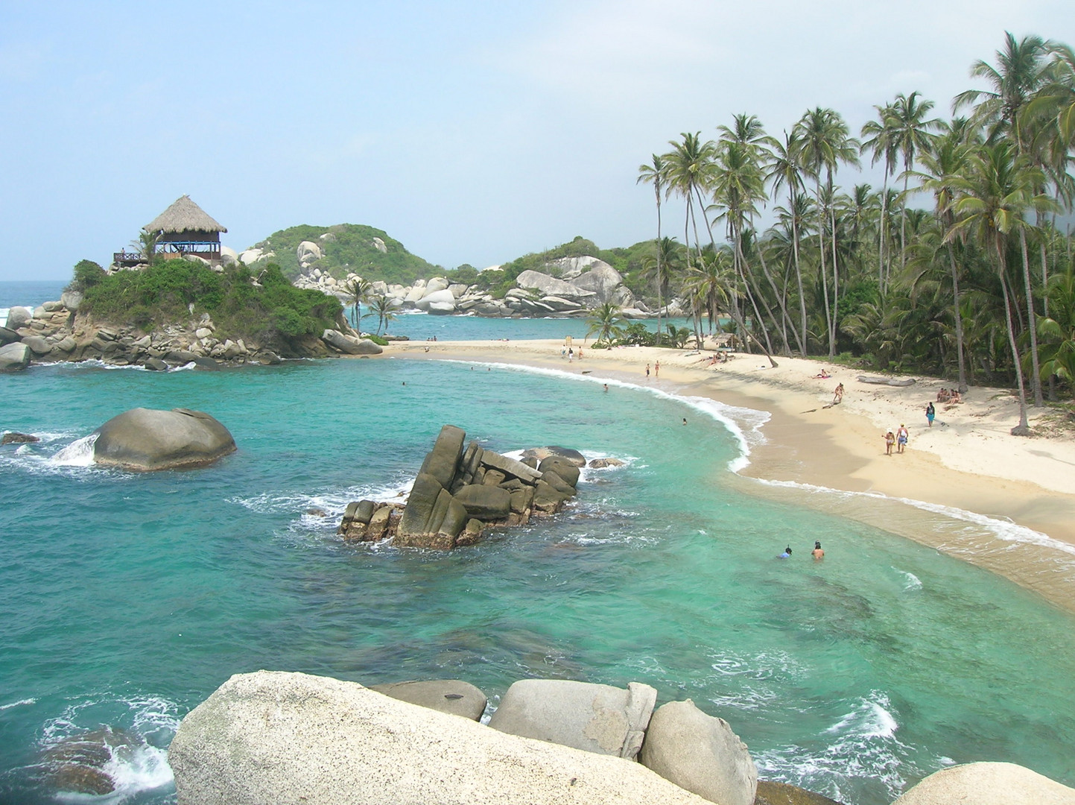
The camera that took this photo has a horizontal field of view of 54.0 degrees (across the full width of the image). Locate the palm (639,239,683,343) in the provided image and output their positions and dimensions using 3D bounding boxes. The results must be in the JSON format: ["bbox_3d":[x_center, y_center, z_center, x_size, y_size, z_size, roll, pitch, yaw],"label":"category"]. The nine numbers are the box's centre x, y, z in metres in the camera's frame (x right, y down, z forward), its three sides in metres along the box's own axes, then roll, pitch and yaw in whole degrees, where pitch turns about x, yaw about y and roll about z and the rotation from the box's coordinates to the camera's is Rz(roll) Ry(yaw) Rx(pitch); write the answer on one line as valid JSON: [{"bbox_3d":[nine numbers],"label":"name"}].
[{"bbox_3d":[17.884,-16.336,153.000,6.030,15.250,6.000,0,7,0],"label":"palm"}]

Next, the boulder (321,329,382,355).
[{"bbox_3d":[-25.764,-8.352,146.790,8.600,3.600,4.500,-1,7,-10],"label":"boulder"}]

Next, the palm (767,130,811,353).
[{"bbox_3d":[28.158,-17.491,116.941,5.400,24.690,5.400,1,7,13],"label":"palm"}]

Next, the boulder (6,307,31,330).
[{"bbox_3d":[-69.162,-11.190,140.596,3.600,3.400,3.500,-4,8,-26],"label":"boulder"}]

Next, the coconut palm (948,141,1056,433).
[{"bbox_3d":[29.300,-7.220,67.400,6.800,18.500,6.600,0,7,0],"label":"coconut palm"}]

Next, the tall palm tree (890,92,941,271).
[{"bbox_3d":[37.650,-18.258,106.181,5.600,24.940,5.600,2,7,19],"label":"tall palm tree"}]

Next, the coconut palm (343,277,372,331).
[{"bbox_3d":[-28.951,-15.887,170.000,4.280,8.620,4.400,0,7,0],"label":"coconut palm"}]

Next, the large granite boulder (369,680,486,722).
[{"bbox_3d":[-2.802,7.324,24.363,3.600,1.800,3.000,-1,7,-7],"label":"large granite boulder"}]

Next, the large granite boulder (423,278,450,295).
[{"bbox_3d":[-33.163,-37.740,346.000,8.440,6.800,7.500,0,7,0],"label":"large granite boulder"}]

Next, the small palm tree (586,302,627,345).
[{"bbox_3d":[9.849,-11.292,151.000,5.860,5.870,5.600,0,7,0],"label":"small palm tree"}]

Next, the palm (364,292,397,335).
[{"bbox_3d":[-24.985,-13.950,167.000,5.050,6.750,4.900,0,7,0],"label":"palm"}]

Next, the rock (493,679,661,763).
[{"bbox_3d":[0.700,6.900,21.800,3.500,2.100,2.500,0,7,0],"label":"rock"}]

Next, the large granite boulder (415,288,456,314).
[{"bbox_3d":[-32.644,-32.437,338.000,12.440,7.930,9.500,0,7,0],"label":"large granite boulder"}]

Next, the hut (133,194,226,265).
[{"bbox_3d":[-49.862,-24.439,149.146,12.000,9.740,11.600,-2,7,-18],"label":"hut"}]

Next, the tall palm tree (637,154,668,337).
[{"bbox_3d":[15.682,-20.236,140.224,4.800,25.190,4.800,0,7,6],"label":"tall palm tree"}]

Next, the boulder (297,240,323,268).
[{"bbox_3d":[-98.203,-64.131,455.247,11.400,12.000,10.500,-2,7,-12],"label":"boulder"}]

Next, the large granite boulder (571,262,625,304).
[{"bbox_3d":[18.627,-36.138,322.000,15.780,12.850,13.000,0,7,0],"label":"large granite boulder"}]

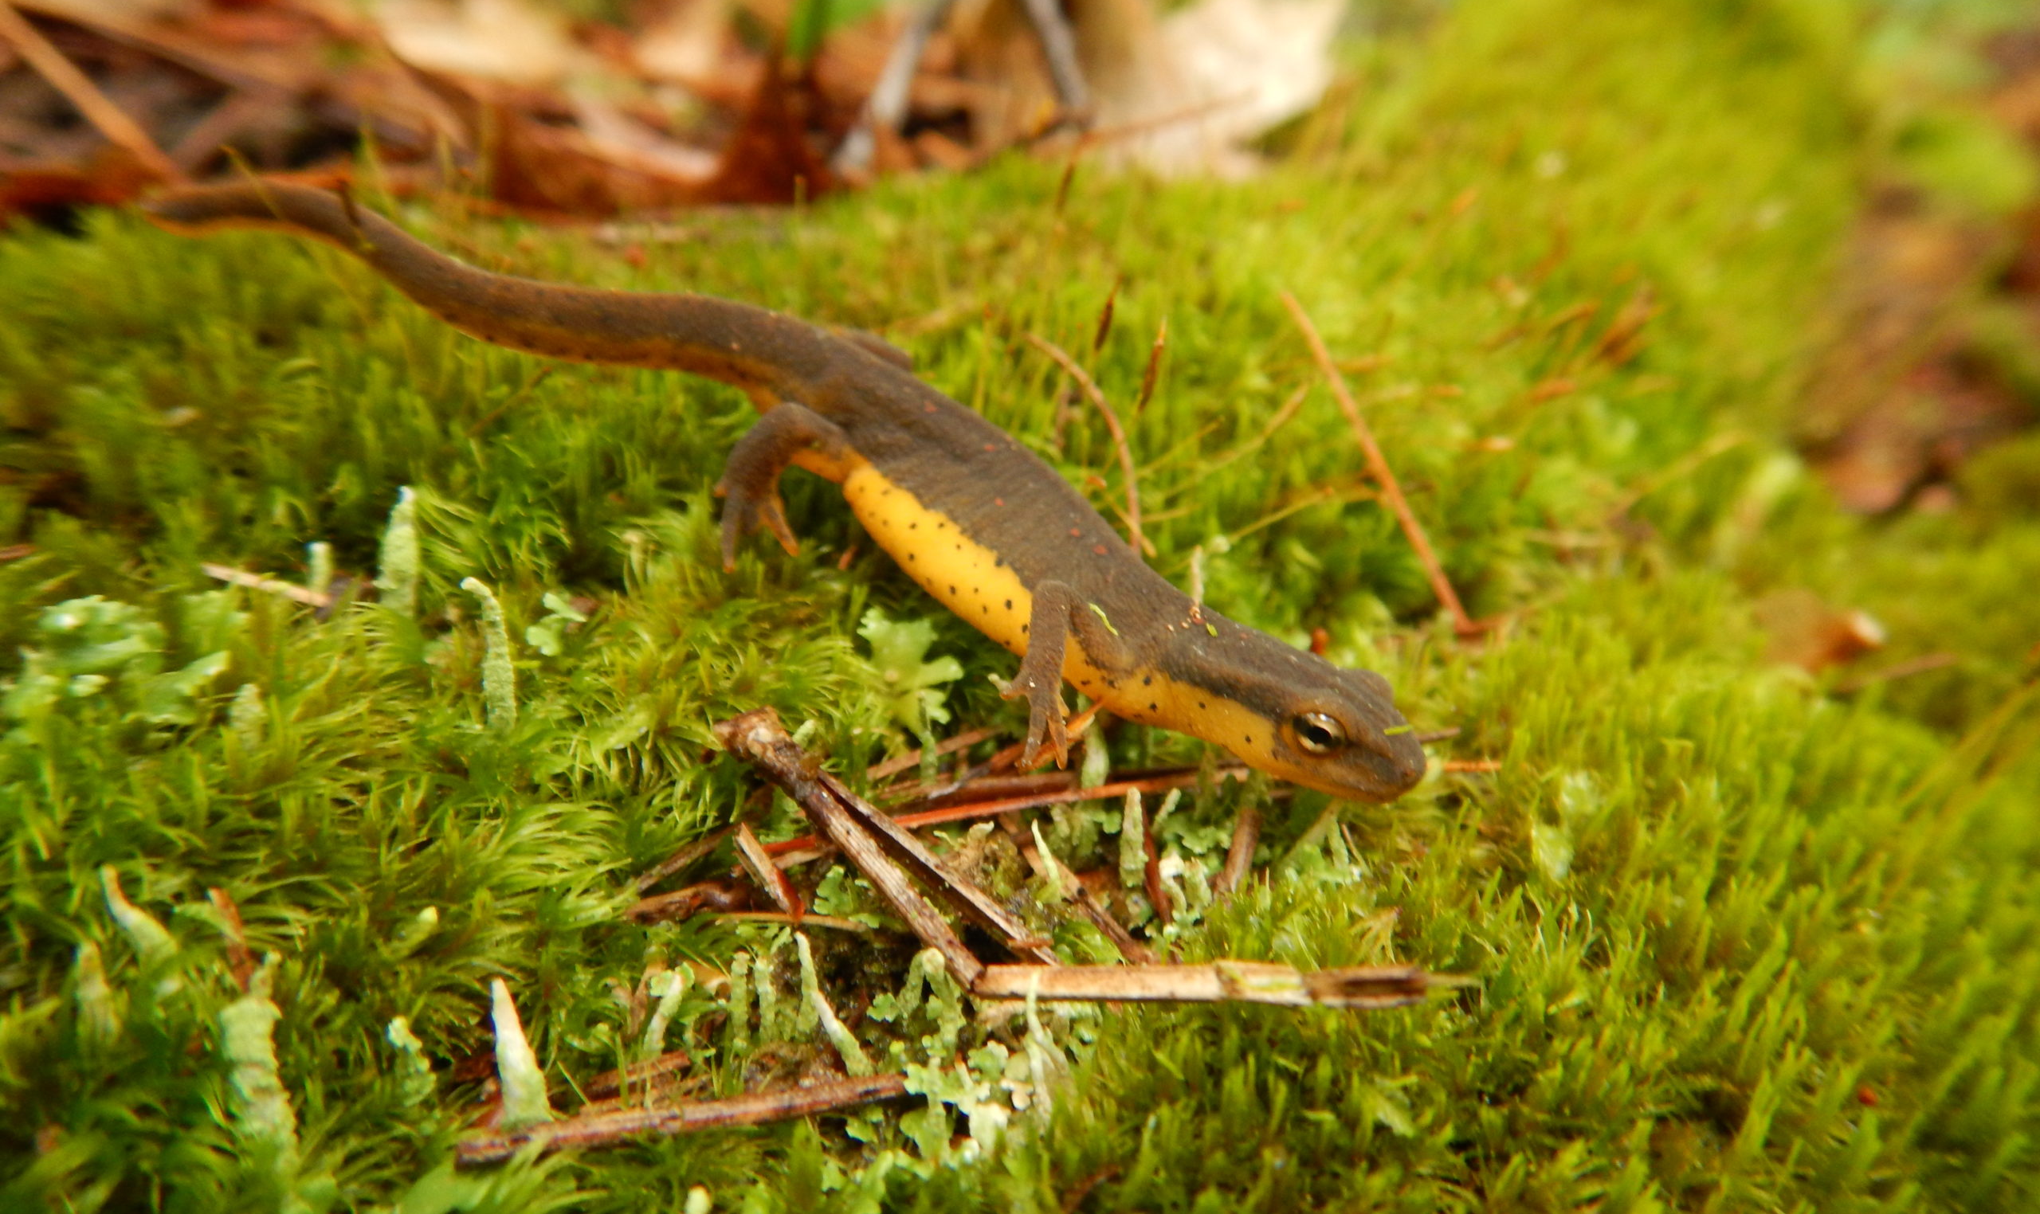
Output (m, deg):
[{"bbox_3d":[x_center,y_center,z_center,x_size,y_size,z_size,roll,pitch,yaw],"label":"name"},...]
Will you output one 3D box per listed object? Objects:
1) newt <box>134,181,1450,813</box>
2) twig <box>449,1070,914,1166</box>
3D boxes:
[{"bbox_3d":[-0.018,-0.013,0.087,0.094,0.012,0.020,25,46,26],"label":"newt"},{"bbox_3d":[-0.013,0.020,0.055,0.017,0.001,0.001,-7,38,-7],"label":"twig"}]

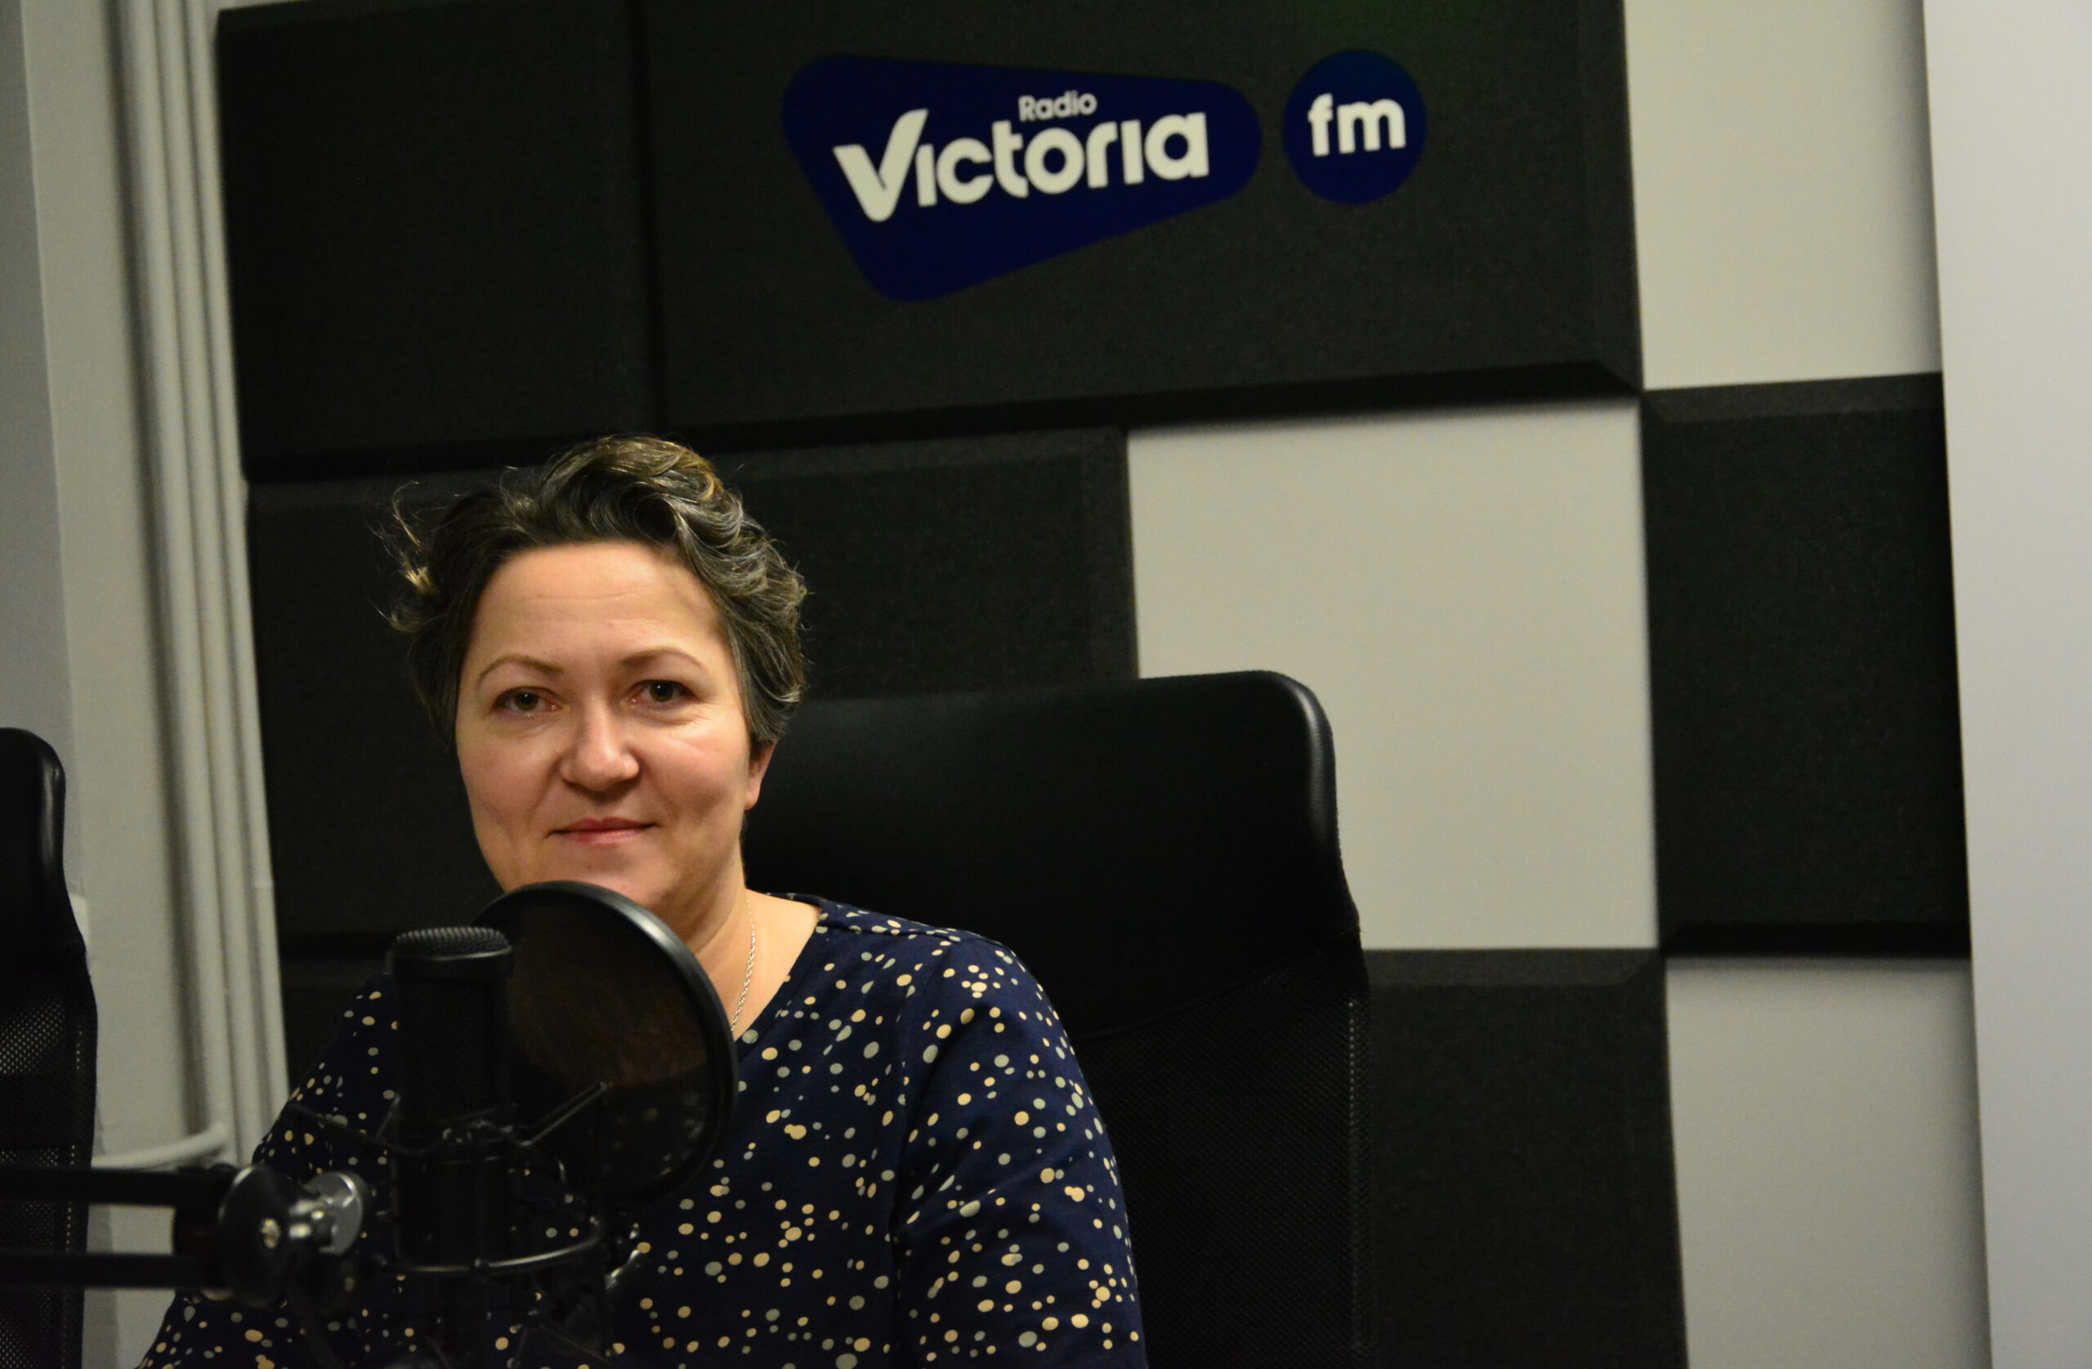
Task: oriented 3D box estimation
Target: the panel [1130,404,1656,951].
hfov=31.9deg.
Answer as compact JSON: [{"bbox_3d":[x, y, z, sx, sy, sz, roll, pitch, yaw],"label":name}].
[{"bbox_3d":[0.320,-0.004,3.390,0.500,0.500,0.050,-2,3,25],"label":"panel"}]

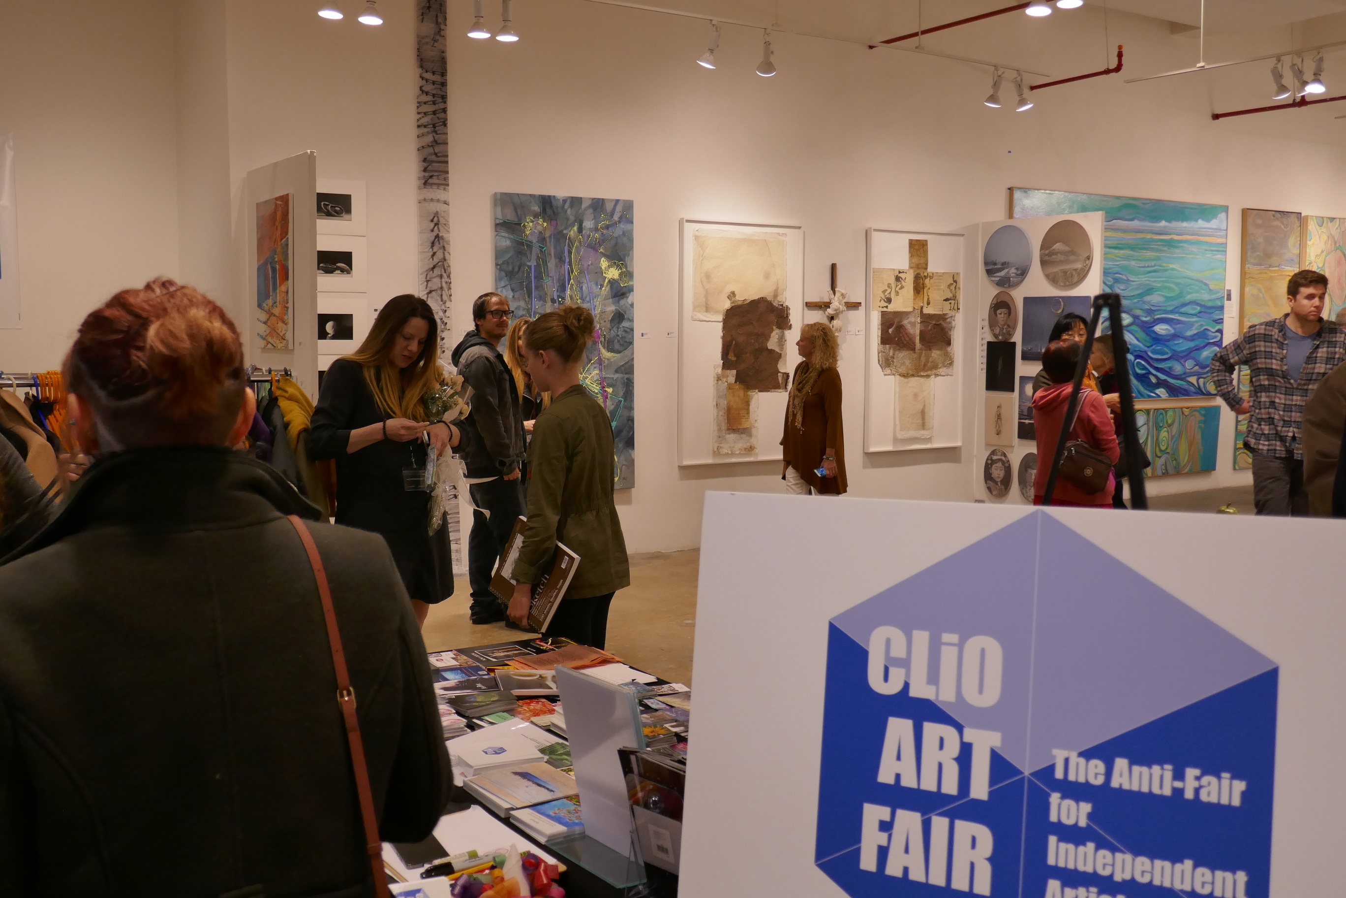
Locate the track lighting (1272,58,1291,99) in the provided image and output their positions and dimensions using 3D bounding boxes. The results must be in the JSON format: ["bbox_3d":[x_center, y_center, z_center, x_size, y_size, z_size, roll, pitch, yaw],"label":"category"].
[{"bbox_3d":[4.013,-2.439,8.632,0.130,0.255,0.125,-1,5,-14],"label":"track lighting"}]

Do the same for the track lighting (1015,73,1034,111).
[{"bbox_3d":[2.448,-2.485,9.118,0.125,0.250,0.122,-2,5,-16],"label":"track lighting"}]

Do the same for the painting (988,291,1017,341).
[{"bbox_3d":[2.670,-1.075,10.611,0.025,0.405,0.295,-3,6,-34],"label":"painting"}]

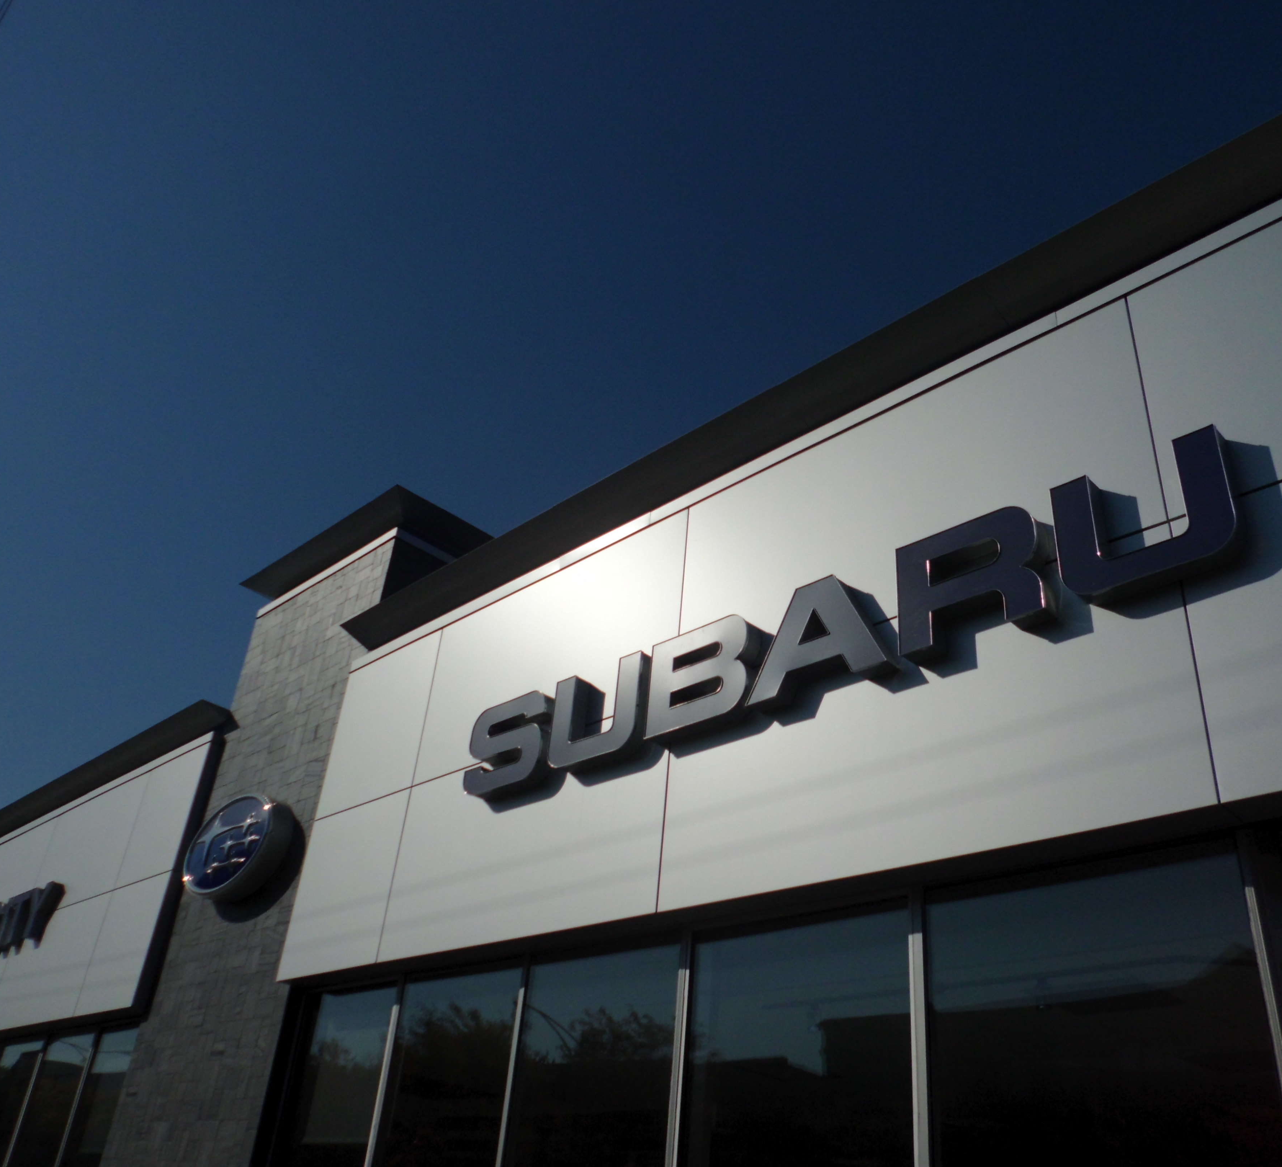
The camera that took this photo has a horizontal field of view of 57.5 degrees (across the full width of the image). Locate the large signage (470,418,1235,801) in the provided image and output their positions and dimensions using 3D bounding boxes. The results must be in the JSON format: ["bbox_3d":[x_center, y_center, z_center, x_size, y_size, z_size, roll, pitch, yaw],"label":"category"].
[{"bbox_3d":[0.618,0.390,6.071,0.125,0.585,4.802,30,-39,-35],"label":"large signage"}]

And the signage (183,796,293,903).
[{"bbox_3d":[-3.370,2.212,9.779,0.228,0.818,1.444,30,-39,-35],"label":"signage"}]

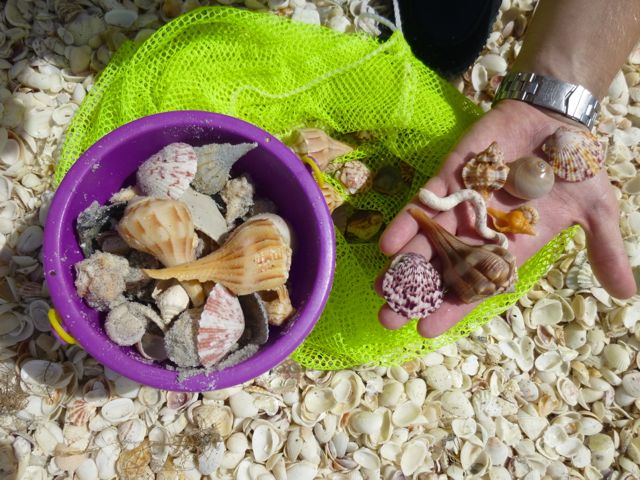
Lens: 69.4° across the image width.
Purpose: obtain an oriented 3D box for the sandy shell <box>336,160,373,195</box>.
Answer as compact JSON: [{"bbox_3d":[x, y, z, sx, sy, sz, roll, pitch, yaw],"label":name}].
[{"bbox_3d":[0.032,-0.058,0.425,0.032,0.022,0.032,-11,79,-5],"label":"sandy shell"}]

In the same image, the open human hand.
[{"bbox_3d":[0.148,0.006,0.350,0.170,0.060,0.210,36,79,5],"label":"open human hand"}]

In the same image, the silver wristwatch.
[{"bbox_3d":[0.181,-0.114,0.368,0.072,0.055,0.038,15,95,0],"label":"silver wristwatch"}]

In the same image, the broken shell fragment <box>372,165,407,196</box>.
[{"bbox_3d":[0.064,-0.055,0.430,0.031,0.018,0.029,-6,79,-4],"label":"broken shell fragment"}]

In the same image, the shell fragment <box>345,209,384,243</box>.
[{"bbox_3d":[0.042,-0.013,0.430,0.036,0.020,0.030,-17,80,-6],"label":"shell fragment"}]

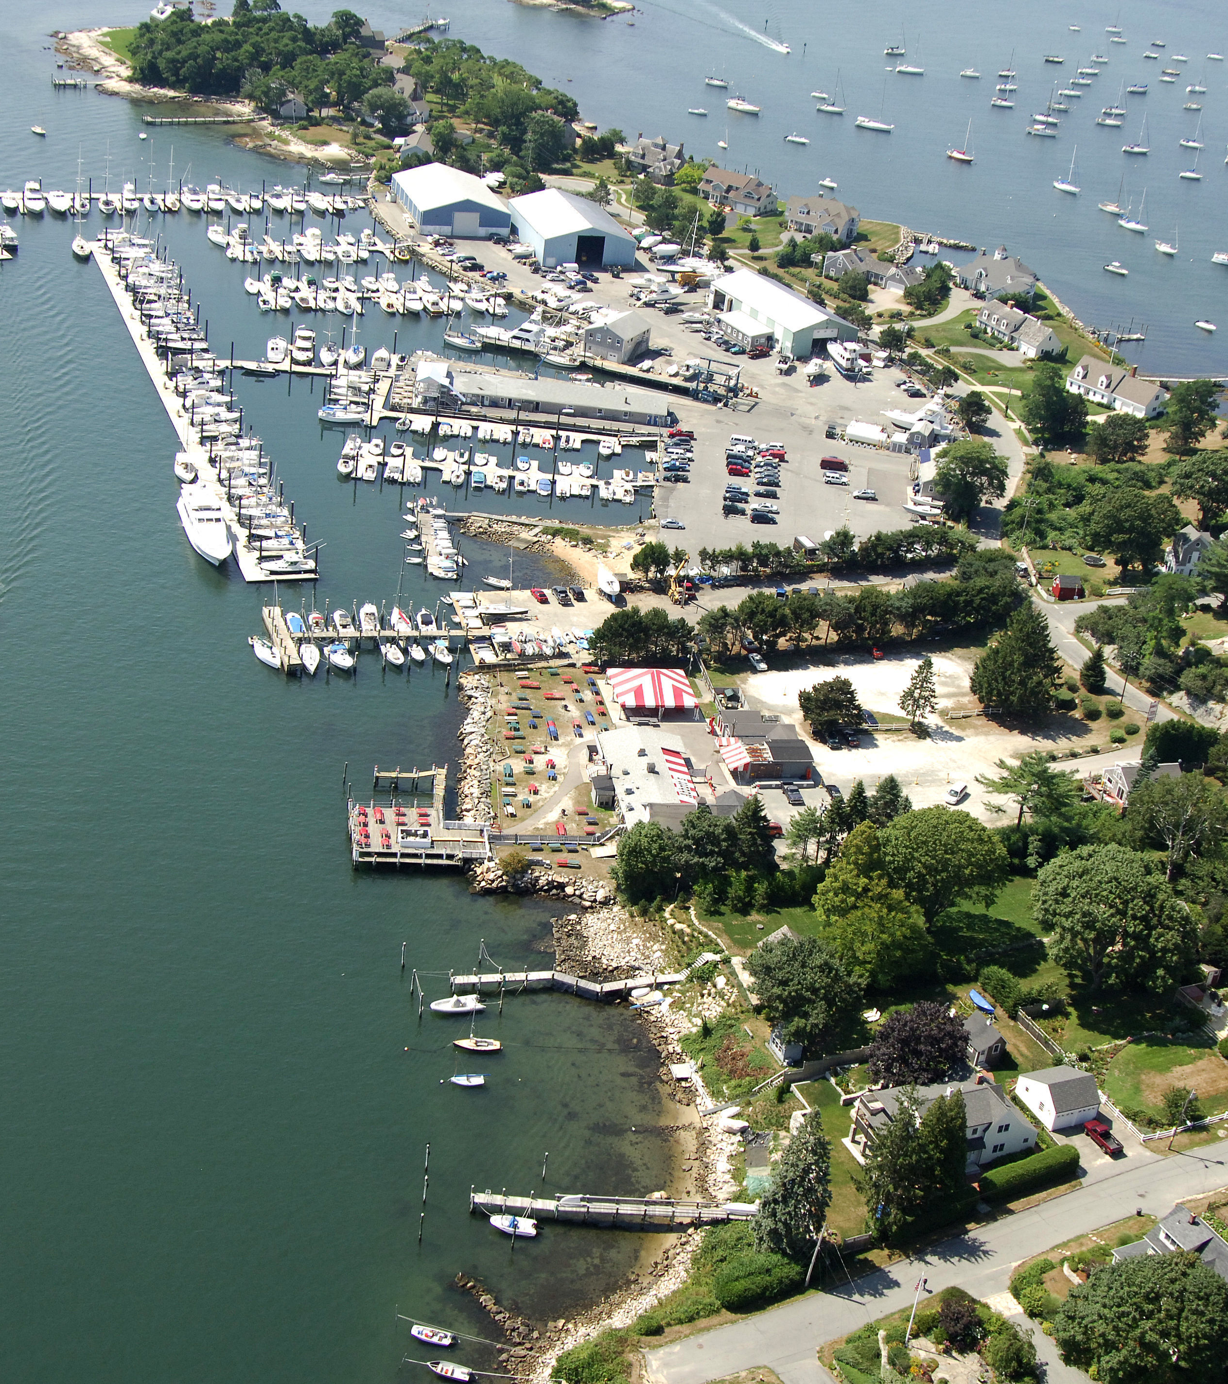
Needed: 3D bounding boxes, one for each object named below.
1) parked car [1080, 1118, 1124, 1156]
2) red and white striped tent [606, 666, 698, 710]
[{"bbox_3d":[56.820,51.860,241.310,1.750,1.600,4.750,-9,31,-29],"label":"parked car"},{"bbox_3d":[6.140,-0.590,335.990,12.400,5.600,12.400,0,27,-13],"label":"red and white striped tent"}]

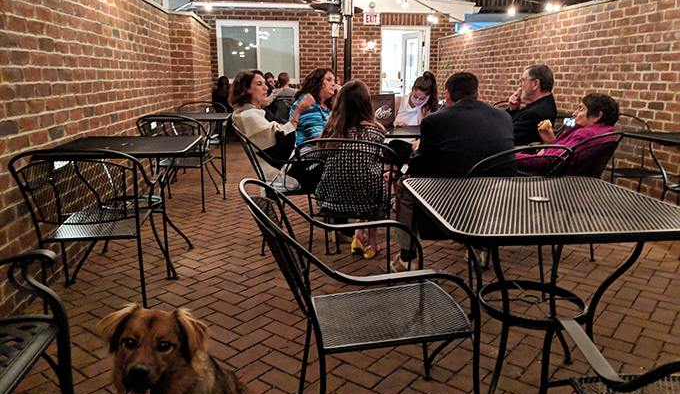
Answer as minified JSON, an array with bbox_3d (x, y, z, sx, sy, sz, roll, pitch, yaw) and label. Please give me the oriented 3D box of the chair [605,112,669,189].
[{"bbox_3d":[2.238,-0.213,4.165,0.590,0.860,0.680,-1,13,-3],"label":"chair"}]

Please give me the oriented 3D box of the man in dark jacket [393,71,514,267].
[{"bbox_3d":[0.630,-0.123,3.041,0.600,1.190,0.820,-4,14,-18],"label":"man in dark jacket"}]

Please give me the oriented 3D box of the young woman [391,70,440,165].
[{"bbox_3d":[0.637,-0.464,4.513,0.500,1.200,0.720,-1,13,-4],"label":"young woman"}]

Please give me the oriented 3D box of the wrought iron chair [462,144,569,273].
[{"bbox_3d":[0.777,0.116,2.718,0.590,0.860,0.680,-6,14,-23],"label":"wrought iron chair"}]

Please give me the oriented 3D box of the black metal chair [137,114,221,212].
[{"bbox_3d":[-1.397,-0.331,4.722,0.580,0.840,0.630,1,13,5],"label":"black metal chair"}]

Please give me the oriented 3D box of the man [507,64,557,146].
[{"bbox_3d":[1.215,-0.354,3.966,0.800,1.230,0.540,3,13,13],"label":"man"}]

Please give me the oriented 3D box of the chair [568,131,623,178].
[{"bbox_3d":[1.313,0.014,3.233,0.580,0.840,0.630,-11,17,-41],"label":"chair"}]

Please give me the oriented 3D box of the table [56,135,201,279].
[{"bbox_3d":[-1.266,0.052,3.246,0.790,0.750,0.800,-1,13,-6],"label":"table"}]

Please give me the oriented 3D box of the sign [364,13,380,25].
[{"bbox_3d":[0.597,-3.321,9.900,0.300,0.210,0.060,-2,13,-7],"label":"sign"}]

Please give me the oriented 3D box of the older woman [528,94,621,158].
[{"bbox_3d":[1.242,-0.104,3.235,0.760,1.060,0.520,12,18,44],"label":"older woman"}]

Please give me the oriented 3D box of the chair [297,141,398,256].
[{"bbox_3d":[0.085,0.058,2.978,0.590,0.860,0.680,3,13,15],"label":"chair"}]

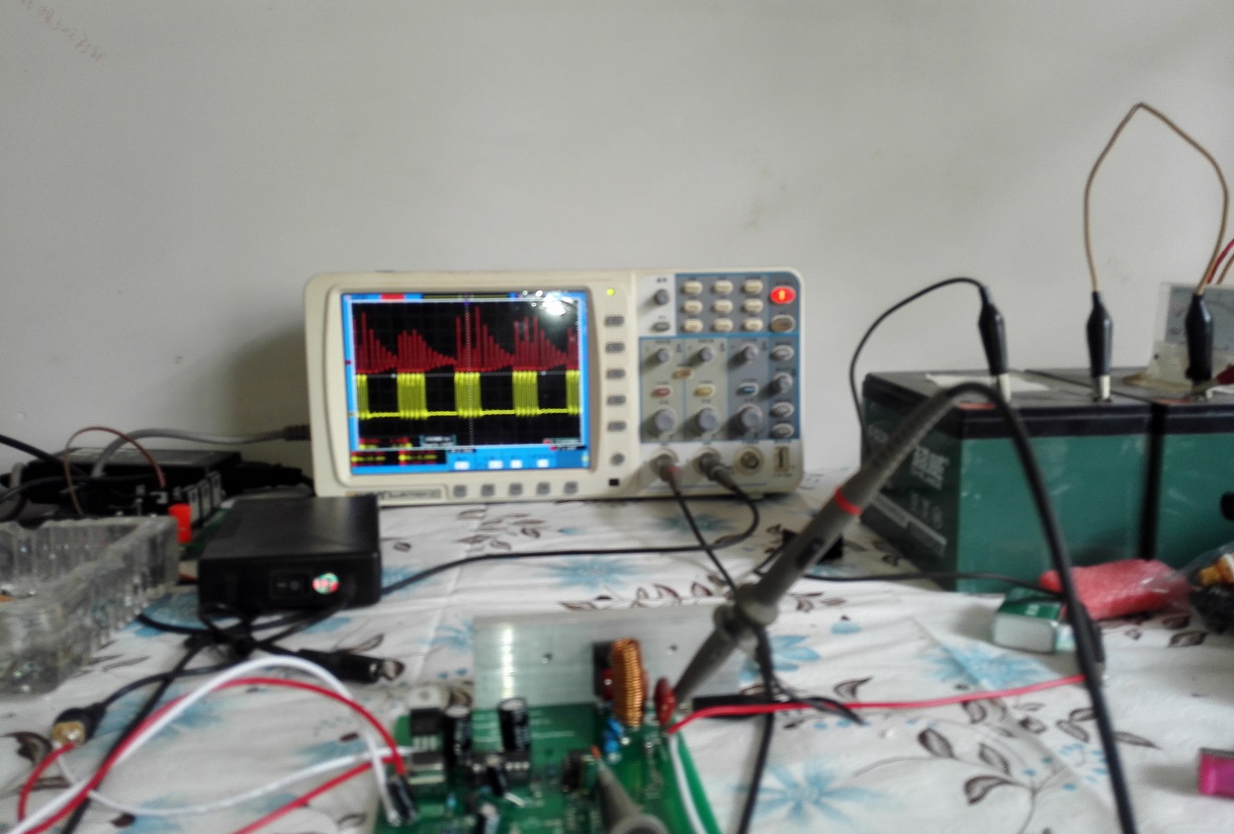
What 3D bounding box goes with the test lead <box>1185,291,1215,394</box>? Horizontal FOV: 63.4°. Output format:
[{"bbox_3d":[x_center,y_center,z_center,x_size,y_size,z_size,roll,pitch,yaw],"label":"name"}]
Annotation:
[{"bbox_3d":[0.299,-0.037,0.511,0.013,0.053,0.011,-6,8,-4],"label":"test lead"}]

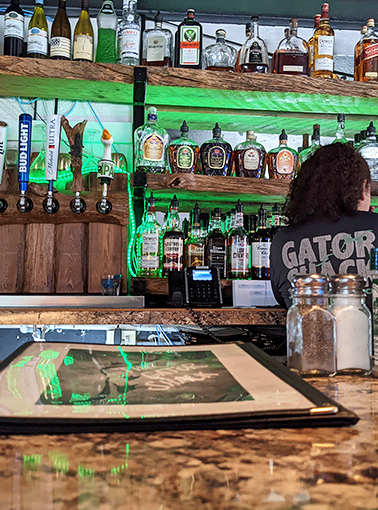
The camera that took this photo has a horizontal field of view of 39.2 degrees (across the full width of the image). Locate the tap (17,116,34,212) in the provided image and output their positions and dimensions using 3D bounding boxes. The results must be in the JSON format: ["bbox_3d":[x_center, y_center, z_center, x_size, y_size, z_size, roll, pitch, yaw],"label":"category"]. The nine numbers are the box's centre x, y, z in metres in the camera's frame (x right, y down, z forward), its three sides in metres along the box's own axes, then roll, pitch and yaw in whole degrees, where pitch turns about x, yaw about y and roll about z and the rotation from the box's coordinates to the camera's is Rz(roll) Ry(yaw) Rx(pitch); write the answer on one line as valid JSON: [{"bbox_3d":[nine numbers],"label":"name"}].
[{"bbox_3d":[-0.643,-0.364,2.085,0.063,0.393,0.100,1,-1,-6],"label":"tap"}]

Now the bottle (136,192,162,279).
[{"bbox_3d":[-0.157,-0.084,2.180,0.089,0.346,0.085,1,-4,-4],"label":"bottle"}]

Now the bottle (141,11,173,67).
[{"bbox_3d":[-0.129,-0.880,2.204,0.106,0.270,0.106,1,-1,7],"label":"bottle"}]

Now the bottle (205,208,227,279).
[{"bbox_3d":[0.117,-0.049,2.225,0.081,0.295,0.080,1,-4,-7],"label":"bottle"}]

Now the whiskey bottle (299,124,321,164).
[{"bbox_3d":[0.547,-0.433,2.276,0.130,0.255,0.085,1,-1,-5],"label":"whiskey bottle"}]

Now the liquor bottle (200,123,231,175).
[{"bbox_3d":[0.113,-0.421,2.153,0.135,0.232,0.089,1,-2,-7],"label":"liquor bottle"}]

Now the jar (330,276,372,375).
[{"bbox_3d":[0.174,0.074,0.575,0.044,0.106,0.044,0,-4,8],"label":"jar"}]

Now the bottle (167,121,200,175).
[{"bbox_3d":[-0.021,-0.425,2.136,0.133,0.228,0.088,1,-2,-7],"label":"bottle"}]

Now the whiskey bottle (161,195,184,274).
[{"bbox_3d":[-0.063,-0.078,2.200,0.087,0.340,0.083,1,-4,-6],"label":"whiskey bottle"}]

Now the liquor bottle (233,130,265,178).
[{"bbox_3d":[0.254,-0.414,2.205,0.125,0.205,0.076,1,-2,-7],"label":"liquor bottle"}]

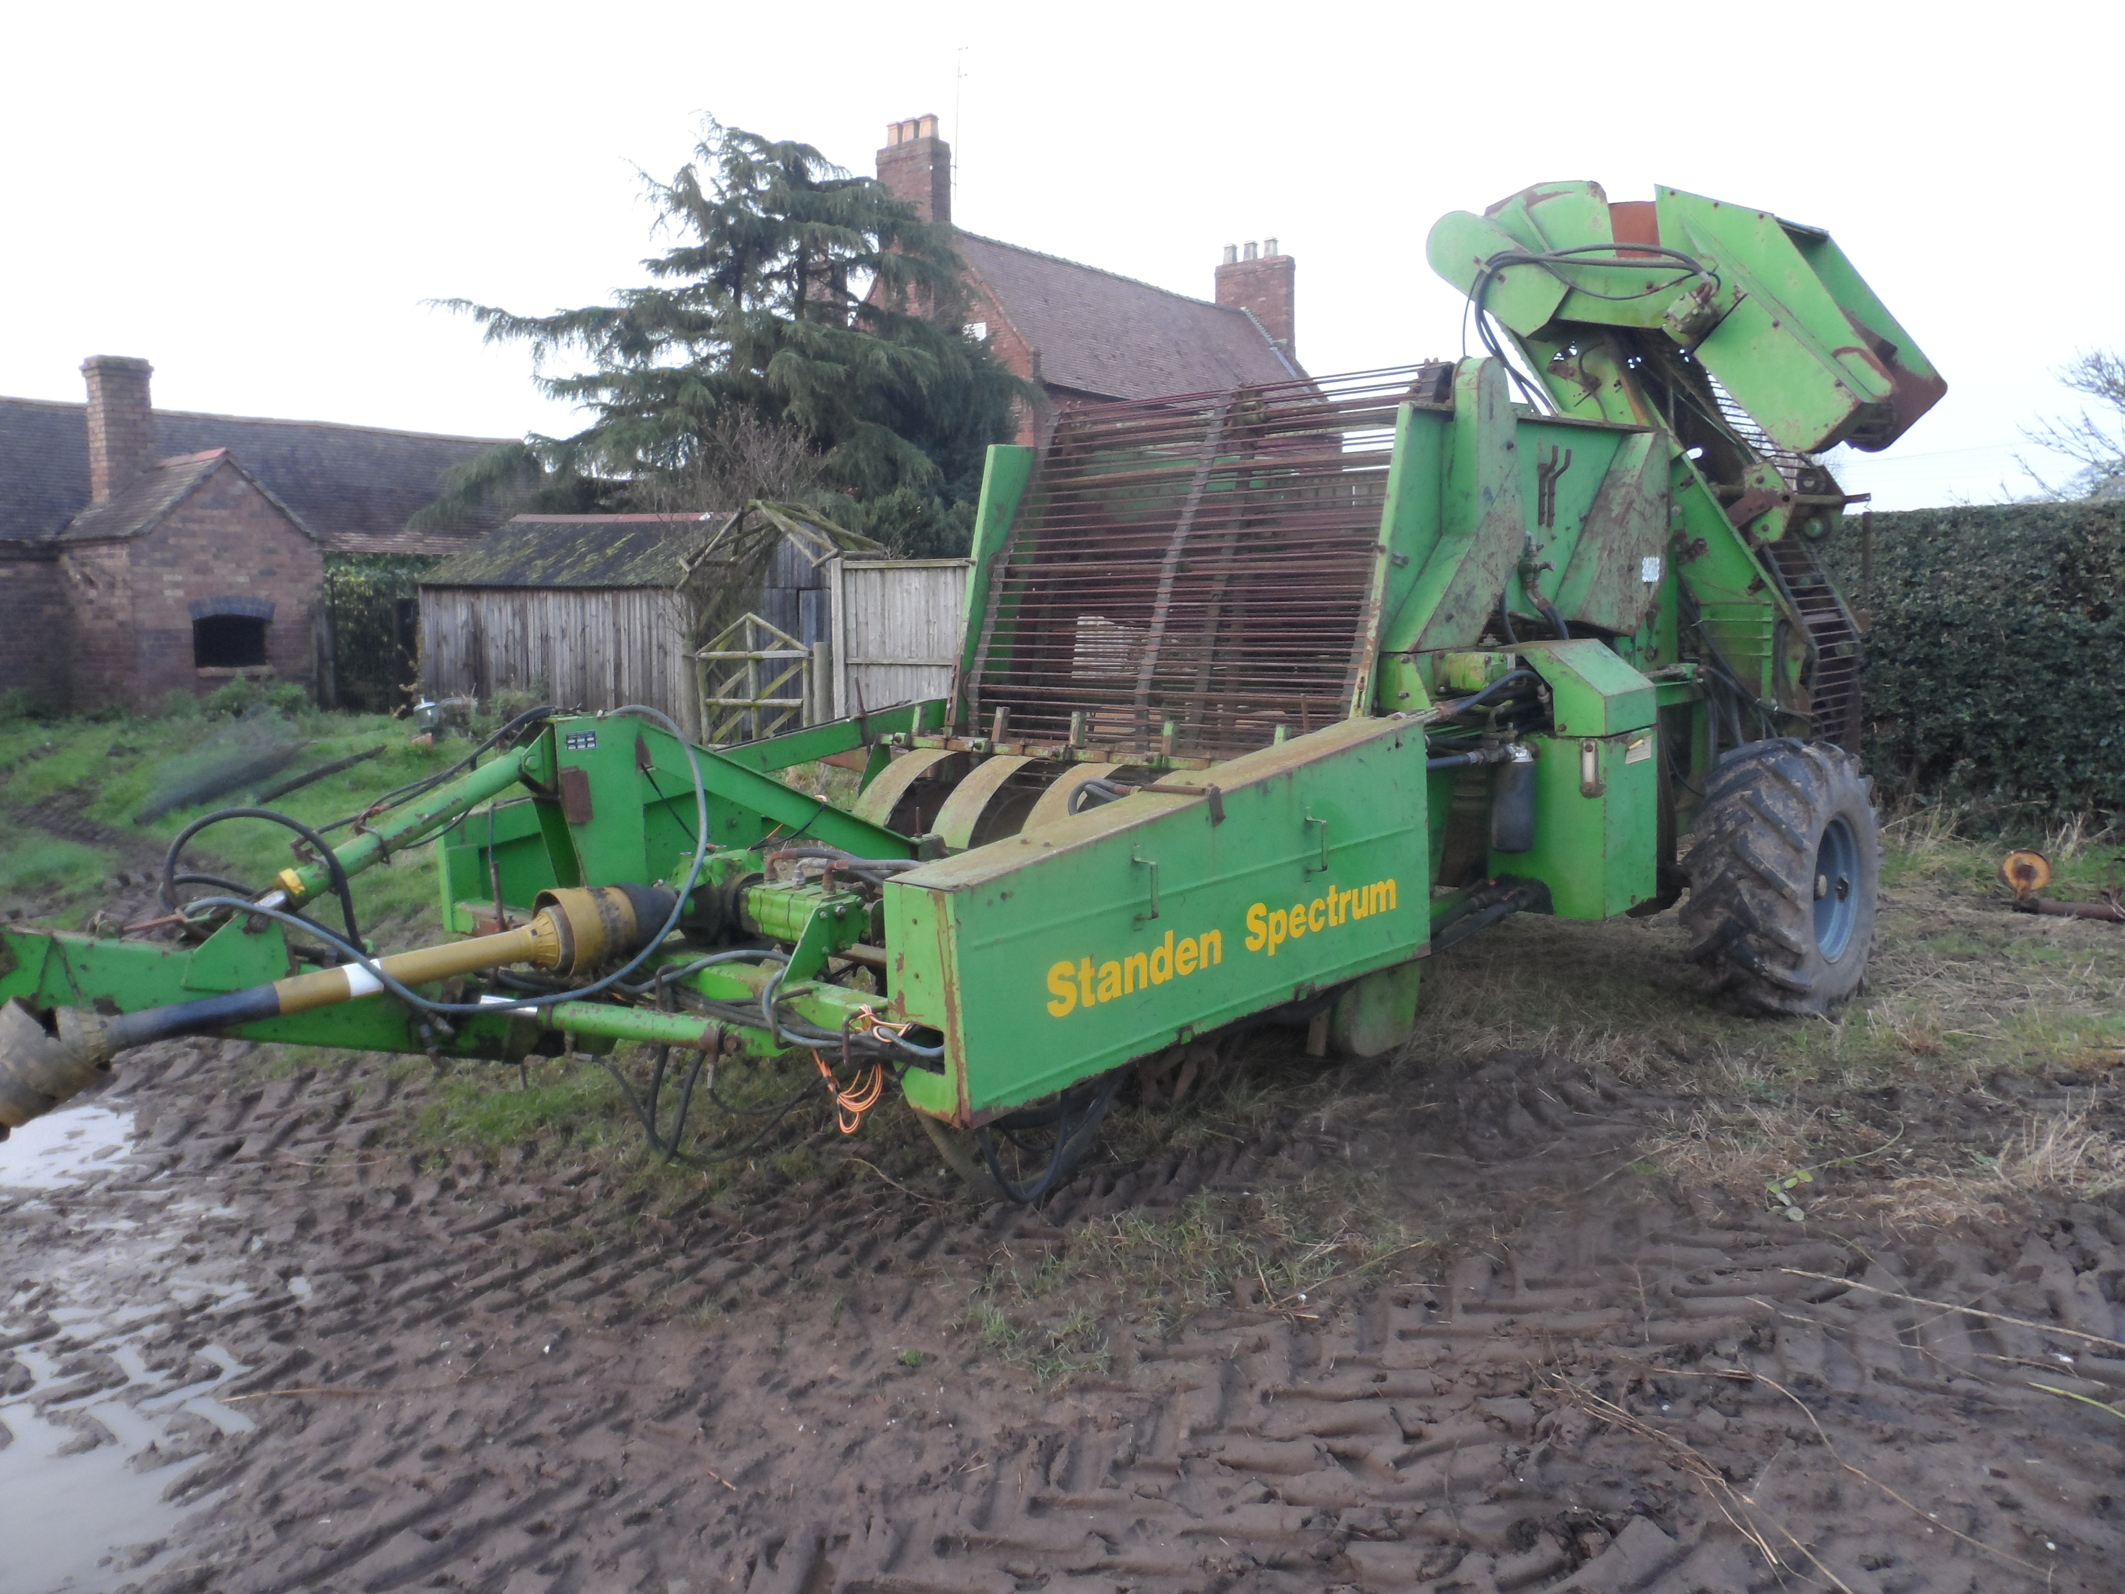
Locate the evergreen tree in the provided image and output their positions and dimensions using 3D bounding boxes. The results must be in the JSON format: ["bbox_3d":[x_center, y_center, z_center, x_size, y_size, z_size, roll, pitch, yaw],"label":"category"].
[{"bbox_3d":[-4.803,-5.540,21.500,8.500,8.100,7.600,1,8,0],"label":"evergreen tree"}]

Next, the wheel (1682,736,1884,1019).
[{"bbox_3d":[2.888,0.326,5.913,0.430,1.069,1.080,8,11,43],"label":"wheel"}]

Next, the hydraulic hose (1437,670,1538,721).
[{"bbox_3d":[1.407,-0.336,4.850,0.120,0.200,0.500,7,10,38],"label":"hydraulic hose"}]

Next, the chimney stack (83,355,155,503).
[{"bbox_3d":[-11.015,-4.267,17.200,0.620,1.607,0.550,8,11,44],"label":"chimney stack"}]

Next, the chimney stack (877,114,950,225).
[{"bbox_3d":[-3.062,-12.874,30.300,1.580,2.000,0.520,7,10,39],"label":"chimney stack"}]

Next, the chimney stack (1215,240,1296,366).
[{"bbox_3d":[5.040,-12.928,38.700,2.100,3.000,0.500,7,10,39],"label":"chimney stack"}]

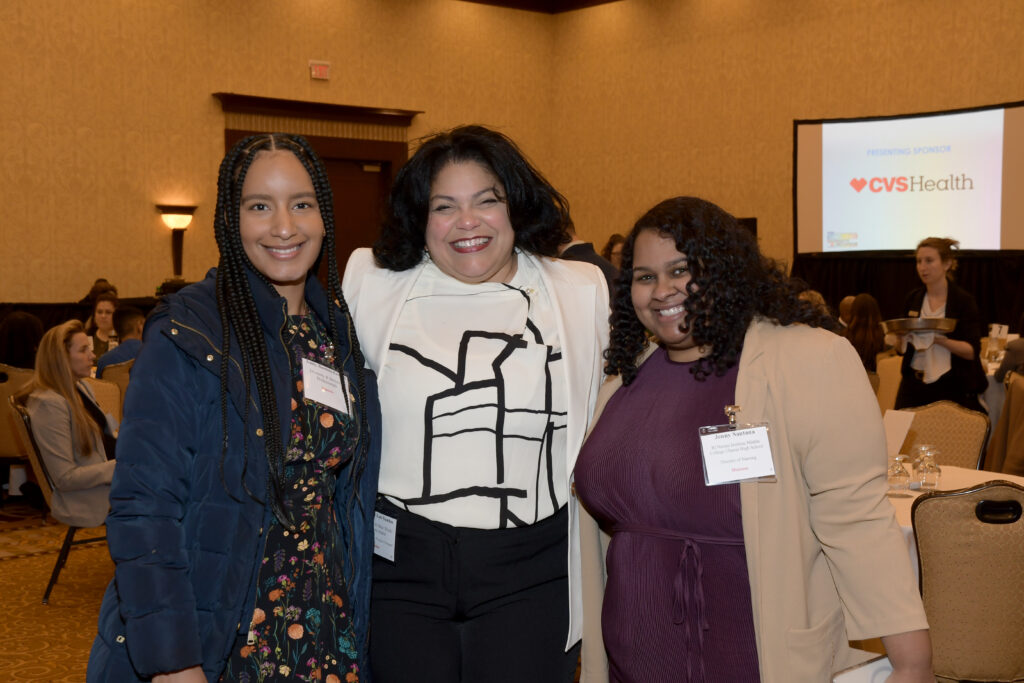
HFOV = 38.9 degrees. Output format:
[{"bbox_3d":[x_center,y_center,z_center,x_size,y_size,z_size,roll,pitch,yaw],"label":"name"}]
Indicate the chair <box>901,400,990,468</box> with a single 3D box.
[{"bbox_3d":[1.750,0.742,6.240,0.460,0.930,0.600,2,4,33],"label":"chair"}]

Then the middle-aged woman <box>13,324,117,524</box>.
[{"bbox_3d":[-1.910,0.542,6.790,0.780,1.270,0.480,-1,3,-17],"label":"middle-aged woman"}]

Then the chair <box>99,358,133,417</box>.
[{"bbox_3d":[-2.420,0.562,9.545,0.460,0.930,0.600,0,3,-9],"label":"chair"}]

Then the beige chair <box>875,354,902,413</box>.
[{"bbox_3d":[2.750,0.513,10.443,0.460,0.930,0.600,0,3,-6],"label":"beige chair"}]

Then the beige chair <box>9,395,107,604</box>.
[{"bbox_3d":[-2.020,0.713,6.769,0.610,0.930,0.460,-1,3,-16],"label":"beige chair"}]

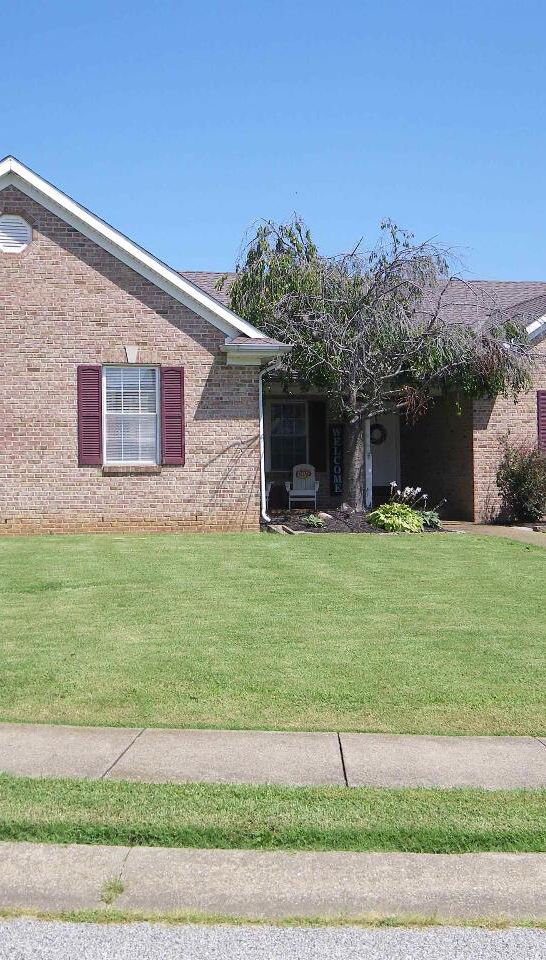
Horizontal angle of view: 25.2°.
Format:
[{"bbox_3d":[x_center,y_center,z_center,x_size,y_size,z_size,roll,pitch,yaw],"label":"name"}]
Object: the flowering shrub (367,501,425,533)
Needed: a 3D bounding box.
[{"bbox_3d":[2.110,0.629,20.737,0.950,0.527,0.900,-1,-1,0],"label":"flowering shrub"}]

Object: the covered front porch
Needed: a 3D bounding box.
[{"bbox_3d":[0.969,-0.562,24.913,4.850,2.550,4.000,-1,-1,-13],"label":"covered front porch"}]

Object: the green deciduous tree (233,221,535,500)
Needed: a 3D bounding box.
[{"bbox_3d":[1.996,-2.097,21.902,5.400,5.200,4.600,-1,-1,-13],"label":"green deciduous tree"}]

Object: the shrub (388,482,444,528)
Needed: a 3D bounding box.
[{"bbox_3d":[2.523,0.463,21.352,0.980,0.840,0.850,-1,-1,-13],"label":"shrub"}]

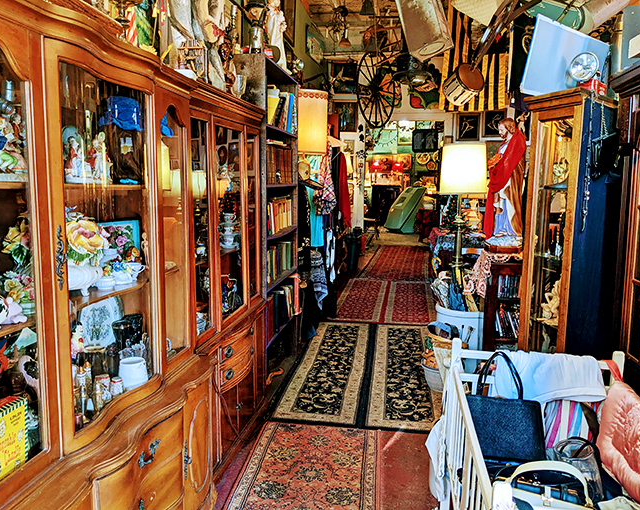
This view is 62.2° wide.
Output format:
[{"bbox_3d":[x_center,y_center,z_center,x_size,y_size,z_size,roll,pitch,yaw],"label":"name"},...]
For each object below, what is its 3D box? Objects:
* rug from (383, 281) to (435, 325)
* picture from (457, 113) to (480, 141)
[{"bbox_3d":[1.211,0.590,7.045,0.643,0.012,2.478,2,8,9],"label":"rug"},{"bbox_3d":[3.106,-2.677,11.100,0.469,0.579,0.030,2,8,9],"label":"picture"}]

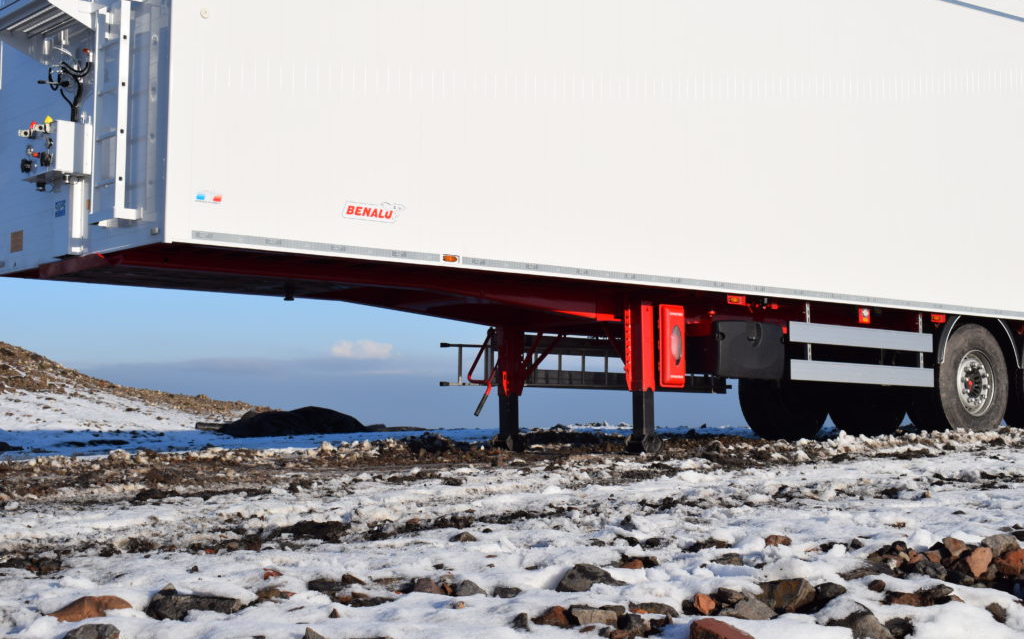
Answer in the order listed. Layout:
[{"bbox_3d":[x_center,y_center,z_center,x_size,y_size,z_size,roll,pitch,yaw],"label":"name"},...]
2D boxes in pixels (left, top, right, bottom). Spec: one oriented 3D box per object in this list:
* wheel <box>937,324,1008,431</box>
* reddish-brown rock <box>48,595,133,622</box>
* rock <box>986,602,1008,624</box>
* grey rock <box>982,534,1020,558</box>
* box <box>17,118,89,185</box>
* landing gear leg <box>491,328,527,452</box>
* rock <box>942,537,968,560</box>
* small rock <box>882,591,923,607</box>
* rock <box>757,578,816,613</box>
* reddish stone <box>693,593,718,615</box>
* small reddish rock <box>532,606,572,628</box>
[{"bbox_3d":[4.081,0.585,14.039,1.060,1.060,0.380,4,-5,-39],"label":"wheel"},{"bbox_3d":[-1.213,0.832,4.420,0.238,0.072,0.140,1,-4,0],"label":"reddish-brown rock"},{"bbox_3d":[1.813,1.100,5.736,0.082,0.086,0.074,0,-4,0],"label":"rock"},{"bbox_3d":[1.769,0.824,5.550,0.135,0.100,0.110,-1,-4,18],"label":"grey rock"},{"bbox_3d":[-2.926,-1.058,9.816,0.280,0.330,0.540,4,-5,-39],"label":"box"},{"bbox_3d":[-0.032,0.642,14.100,0.200,1.150,0.280,4,-5,-35],"label":"landing gear leg"},{"bbox_3d":[1.588,0.820,5.500,0.092,0.085,0.075,-1,-4,16],"label":"rock"},{"bbox_3d":[1.208,0.863,4.750,0.120,0.055,0.080,-1,-4,14],"label":"small rock"},{"bbox_3d":[1.073,1.082,6.003,0.234,0.140,0.188,0,-4,0],"label":"rock"},{"bbox_3d":[0.745,1.095,5.914,0.100,0.089,0.080,0,-4,0],"label":"reddish stone"},{"bbox_3d":[0.117,0.858,4.420,0.114,0.060,0.085,1,-4,0],"label":"small reddish rock"}]

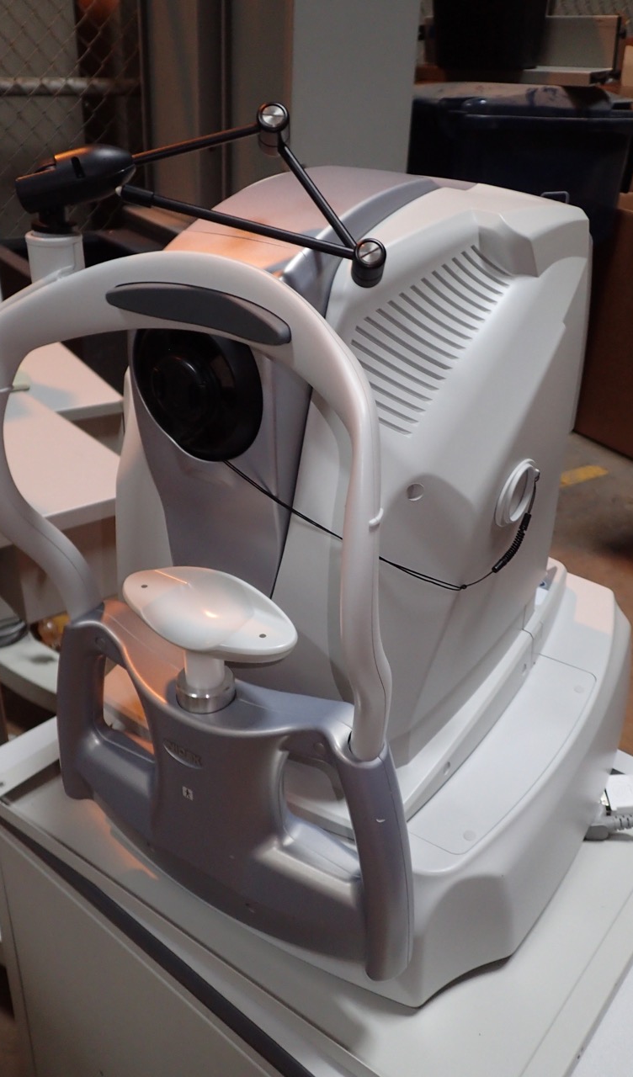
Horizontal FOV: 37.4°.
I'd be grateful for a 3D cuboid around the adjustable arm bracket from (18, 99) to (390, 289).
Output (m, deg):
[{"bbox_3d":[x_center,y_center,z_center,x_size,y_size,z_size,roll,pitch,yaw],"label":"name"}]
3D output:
[{"bbox_3d":[-0.068,-0.204,0.553,0.222,0.103,0.065,2,27,0],"label":"adjustable arm bracket"}]

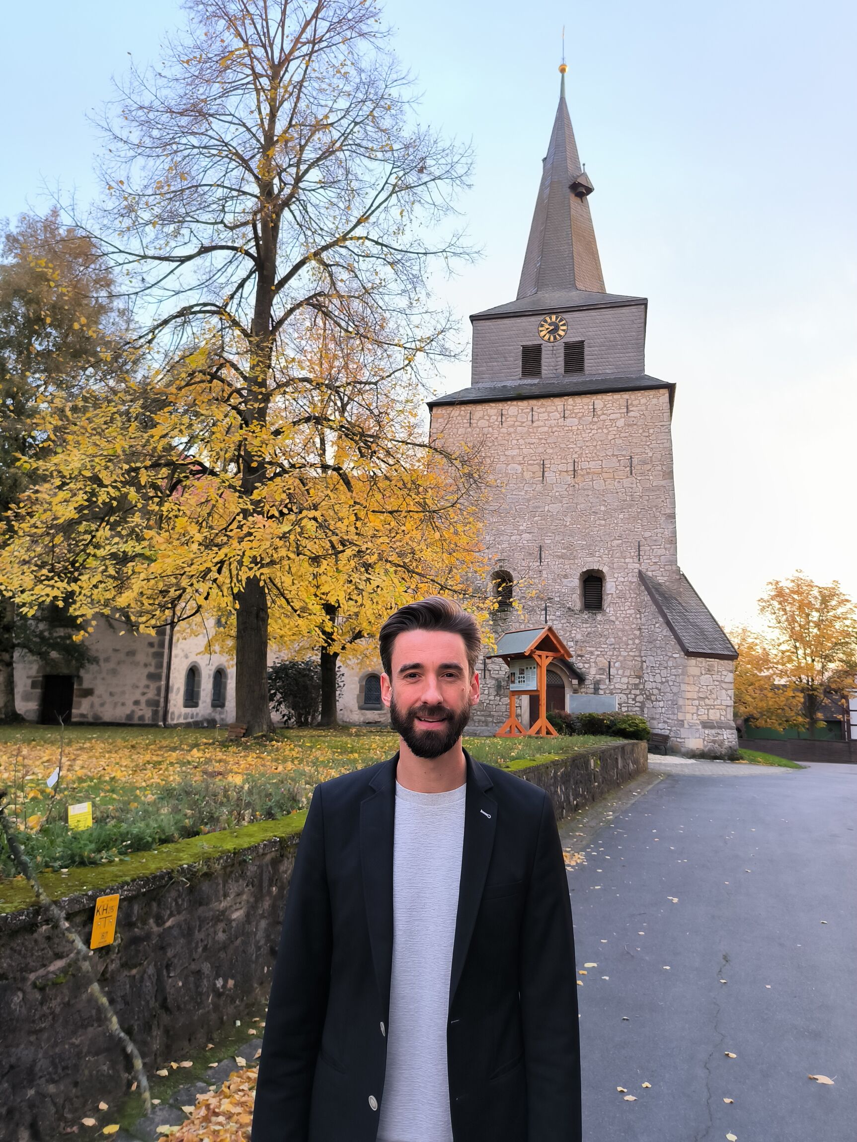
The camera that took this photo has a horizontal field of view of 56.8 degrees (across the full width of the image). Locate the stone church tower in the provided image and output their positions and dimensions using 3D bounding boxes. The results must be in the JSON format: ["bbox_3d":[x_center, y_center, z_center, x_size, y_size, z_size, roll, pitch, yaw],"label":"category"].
[{"bbox_3d":[7.255,-9.519,38.180,12.500,35.100,11.600,-1,-11,15],"label":"stone church tower"}]

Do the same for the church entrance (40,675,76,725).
[{"bbox_3d":[-13.953,4.916,30.063,1.440,1.909,0.300,-1,-11,15],"label":"church entrance"}]

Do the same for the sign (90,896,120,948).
[{"bbox_3d":[-1.381,1.499,3.389,0.010,0.200,0.140,-2,-14,19],"label":"sign"}]

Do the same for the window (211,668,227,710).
[{"bbox_3d":[-8.699,4.792,32.482,0.300,1.691,1.125,-1,-11,15],"label":"window"}]

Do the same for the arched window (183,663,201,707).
[{"bbox_3d":[-9.218,4.453,30.538,0.300,1.657,1.108,-1,-11,15],"label":"arched window"}]

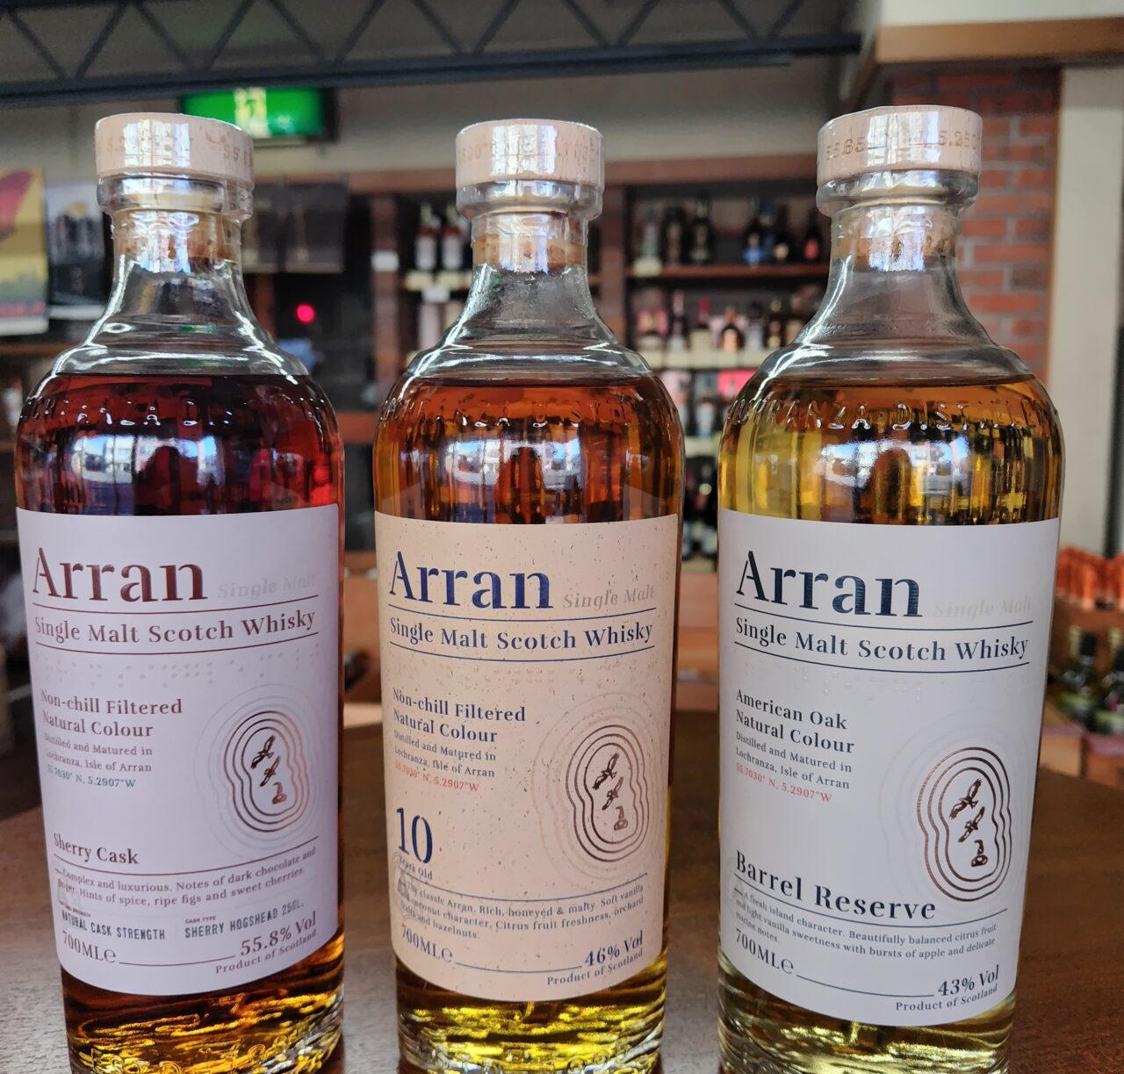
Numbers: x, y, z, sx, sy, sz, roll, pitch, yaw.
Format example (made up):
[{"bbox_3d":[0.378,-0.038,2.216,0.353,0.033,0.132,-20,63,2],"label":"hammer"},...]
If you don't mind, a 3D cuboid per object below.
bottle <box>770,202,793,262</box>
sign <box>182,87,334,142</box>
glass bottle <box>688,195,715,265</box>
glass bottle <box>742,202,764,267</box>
[{"bbox_3d":[0.929,-1.288,4.214,0.080,0.247,0.080,1,7,8],"label":"bottle"},{"bbox_3d":[-1.314,-1.831,4.301,0.637,0.193,0.100,1,7,8],"label":"sign"},{"bbox_3d":[0.599,-1.315,4.260,0.082,0.282,0.082,1,7,8],"label":"glass bottle"},{"bbox_3d":[0.813,-1.291,4.231,0.078,0.263,0.078,1,7,8],"label":"glass bottle"}]

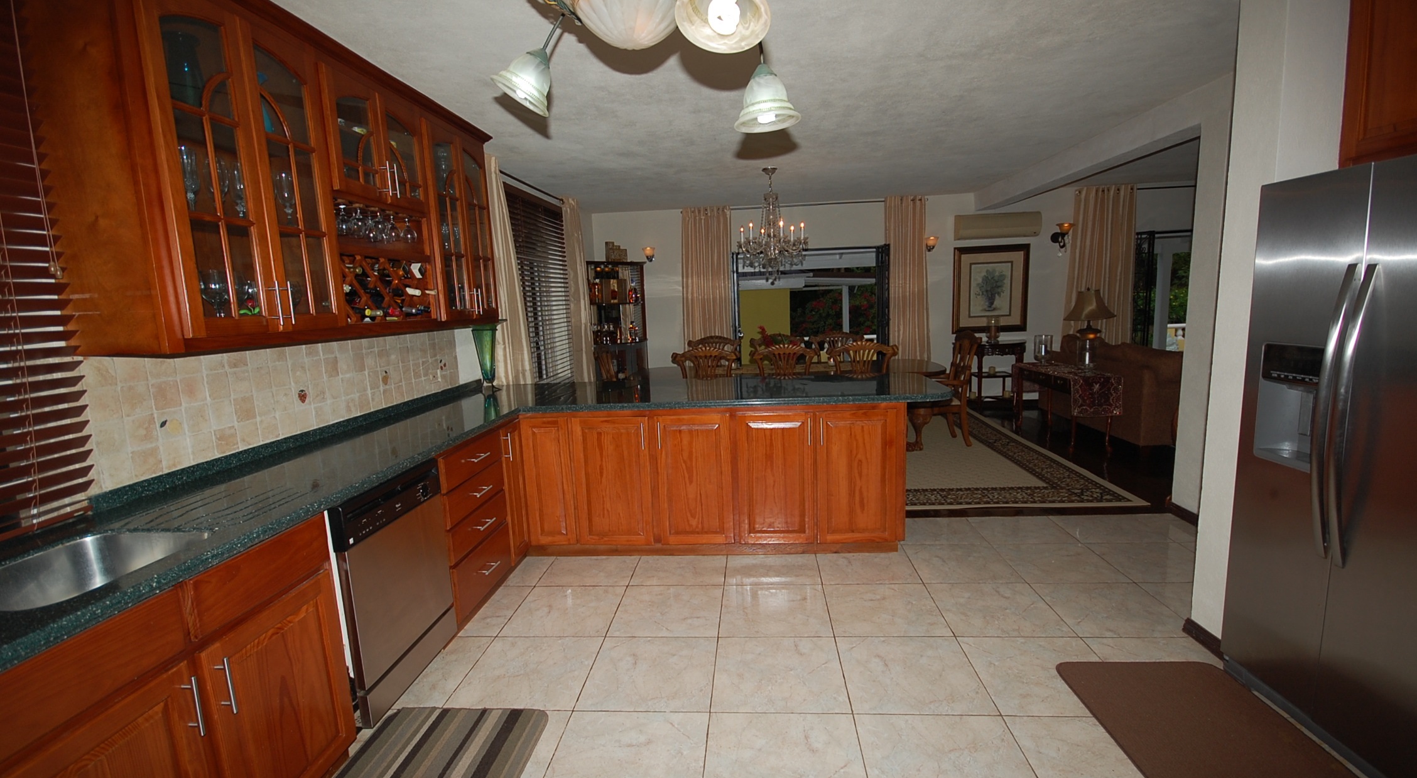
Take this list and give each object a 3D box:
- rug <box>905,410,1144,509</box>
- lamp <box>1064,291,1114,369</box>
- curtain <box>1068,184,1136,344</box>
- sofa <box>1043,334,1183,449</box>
[{"bbox_3d":[0.936,0.563,5.823,4.250,0.014,3.550,-2,8,5],"label":"rug"},{"bbox_3d":[3.401,-0.527,5.280,0.450,0.720,0.450,-2,9,5],"label":"lamp"},{"bbox_3d":[4.438,-1.011,6.715,0.770,2.500,0.140,-2,9,5],"label":"curtain"},{"bbox_3d":[4.091,-0.020,5.721,0.930,0.930,1.900,-2,8,5],"label":"sofa"}]

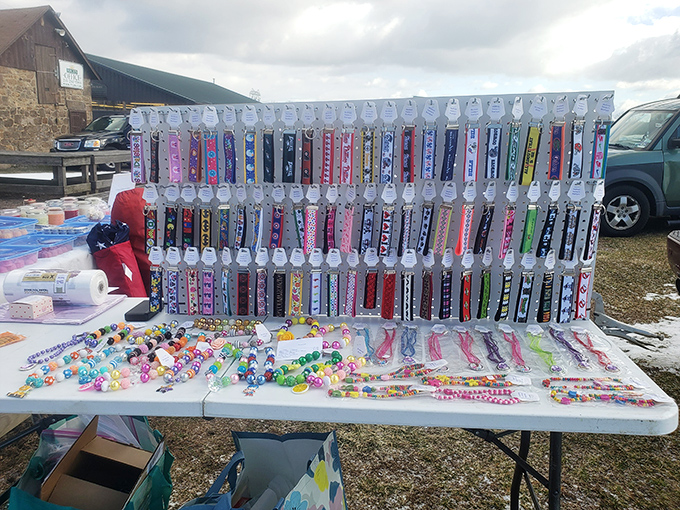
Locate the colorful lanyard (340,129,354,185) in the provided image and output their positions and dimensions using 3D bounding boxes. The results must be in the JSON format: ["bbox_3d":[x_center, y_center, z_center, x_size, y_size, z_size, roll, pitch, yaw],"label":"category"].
[{"bbox_3d":[0.019,-0.253,1.321,0.034,0.141,0.012,3,15,3],"label":"colorful lanyard"}]

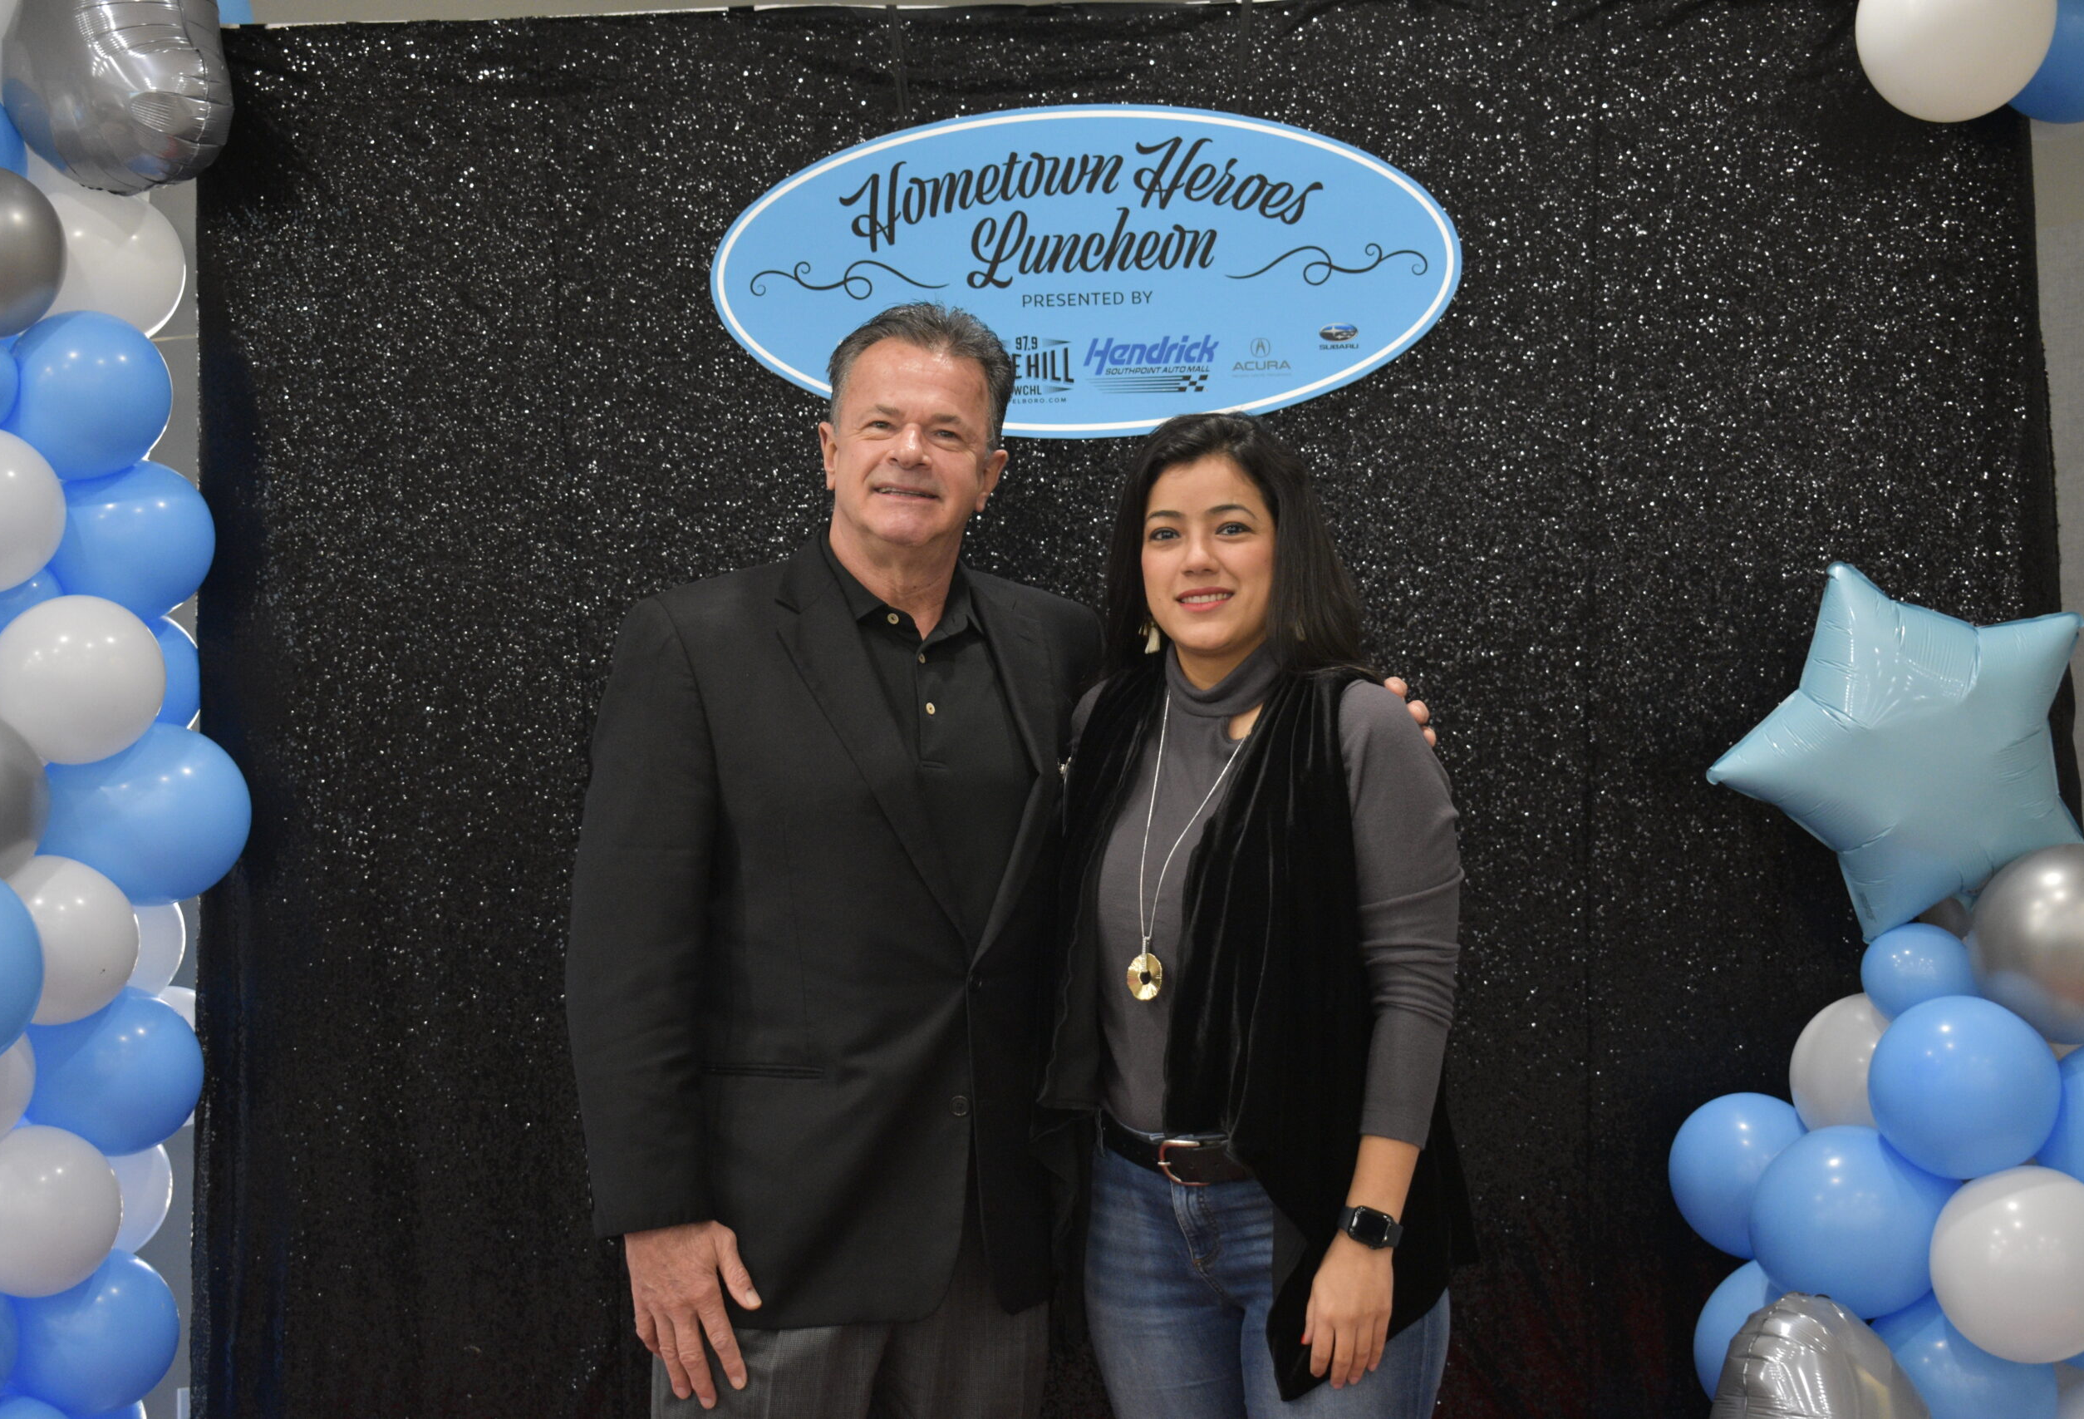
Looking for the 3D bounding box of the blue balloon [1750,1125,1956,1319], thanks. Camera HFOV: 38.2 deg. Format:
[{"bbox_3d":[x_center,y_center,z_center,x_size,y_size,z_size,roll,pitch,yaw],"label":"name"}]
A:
[{"bbox_3d":[0.861,0.544,3.200,0.216,0.207,0.212,-1,0,14],"label":"blue balloon"}]

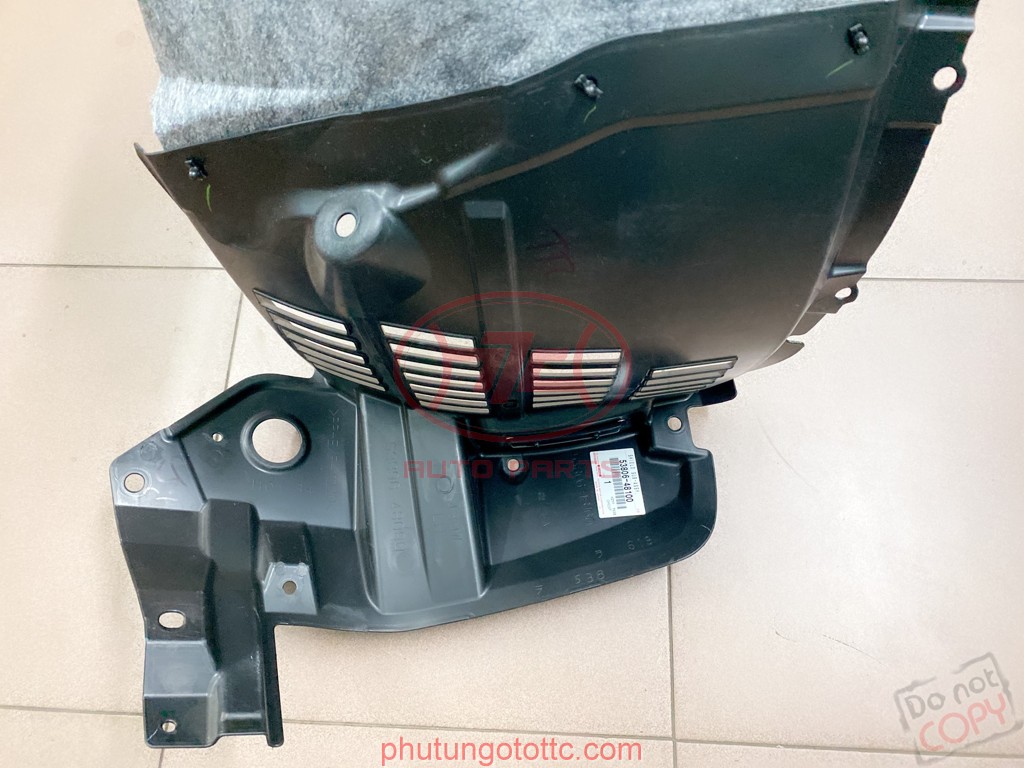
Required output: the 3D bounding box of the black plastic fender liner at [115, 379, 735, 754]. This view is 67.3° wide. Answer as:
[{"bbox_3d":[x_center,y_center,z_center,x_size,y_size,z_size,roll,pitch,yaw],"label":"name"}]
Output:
[{"bbox_3d":[-0.107,0.187,0.920,0.789,0.120,0.441,-2,71,2],"label":"black plastic fender liner"}]

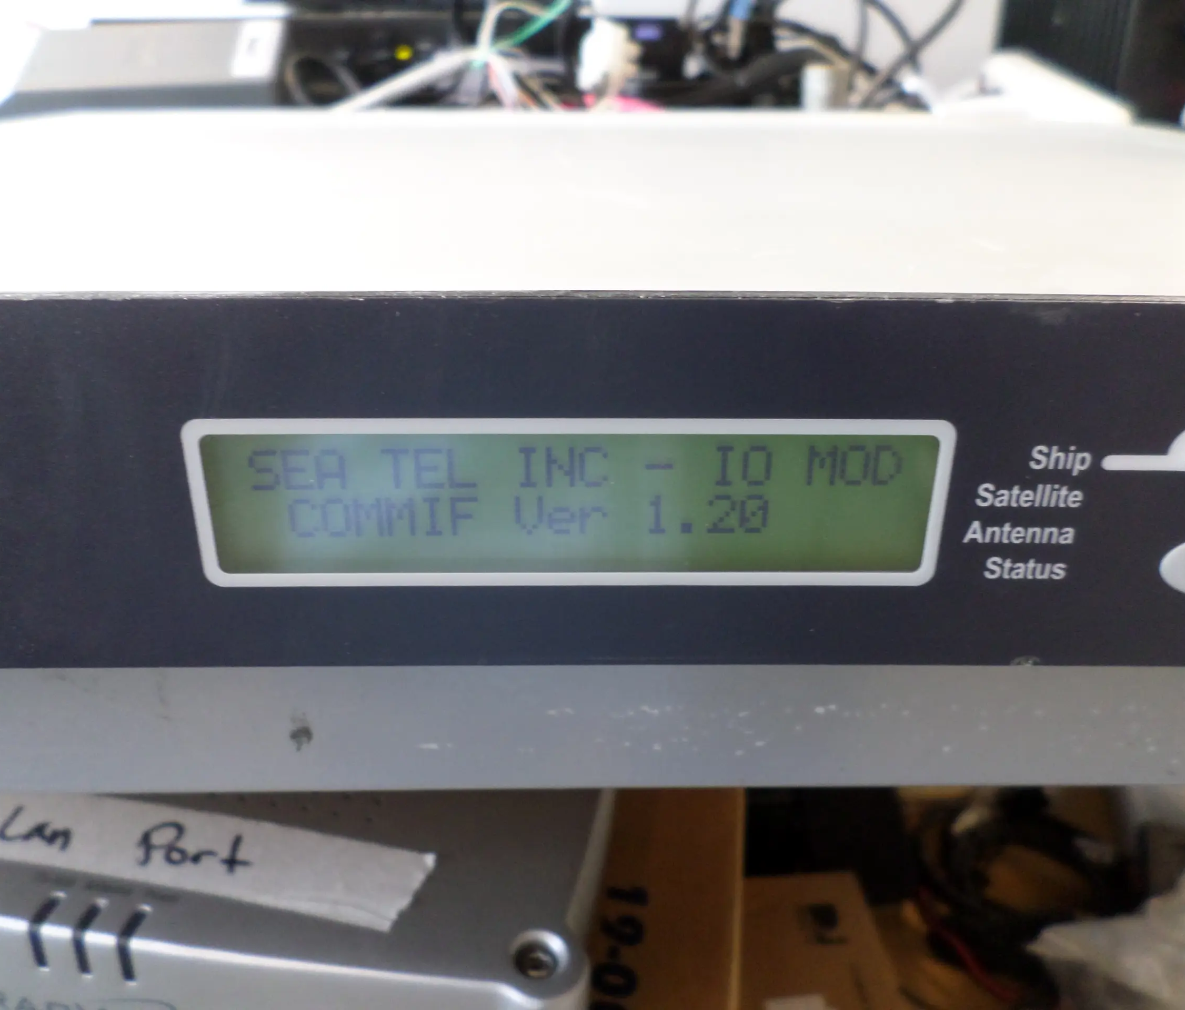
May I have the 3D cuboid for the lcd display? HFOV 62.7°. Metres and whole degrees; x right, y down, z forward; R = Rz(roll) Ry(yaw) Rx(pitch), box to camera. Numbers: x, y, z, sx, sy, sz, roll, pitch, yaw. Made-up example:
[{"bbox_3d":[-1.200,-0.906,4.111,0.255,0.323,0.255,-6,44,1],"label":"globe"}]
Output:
[{"bbox_3d":[-0.002,-0.001,0.111,0.085,0.021,0.006,0,23,-1],"label":"lcd display"}]

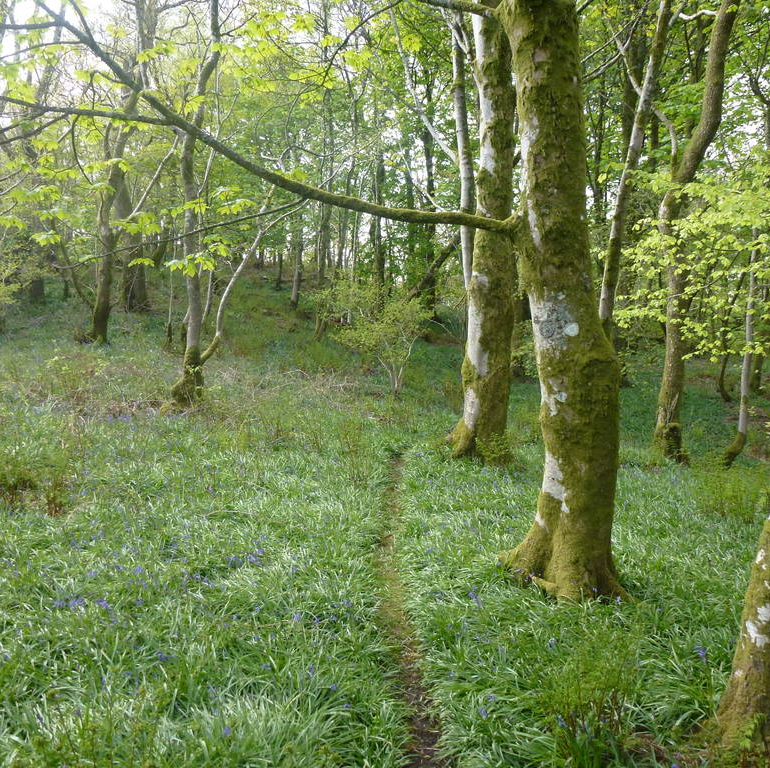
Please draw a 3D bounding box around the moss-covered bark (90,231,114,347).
[{"bbox_3d":[-7.162,-2.421,18.000,0.644,2.831,0.550,0,3,0],"label":"moss-covered bark"}]

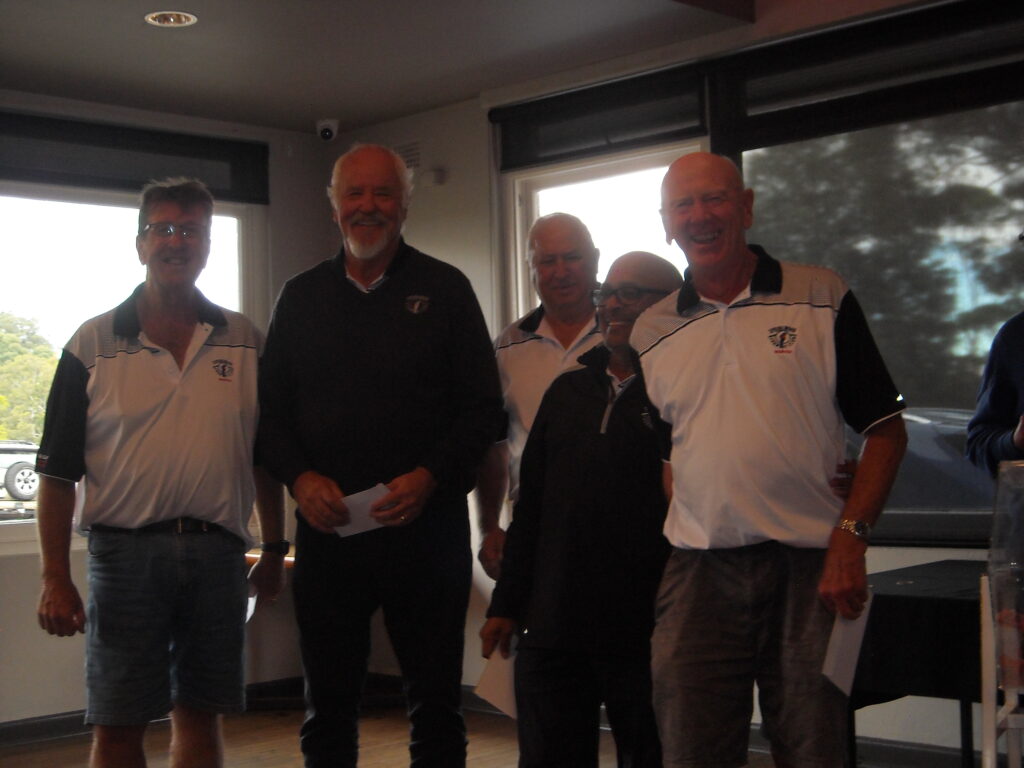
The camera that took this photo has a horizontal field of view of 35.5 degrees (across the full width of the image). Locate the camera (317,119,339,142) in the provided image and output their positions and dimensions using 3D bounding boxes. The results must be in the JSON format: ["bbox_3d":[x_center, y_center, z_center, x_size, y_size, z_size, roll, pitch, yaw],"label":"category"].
[{"bbox_3d":[-0.820,-1.127,7.100,0.105,0.097,0.107,-2,-2,1],"label":"camera"}]

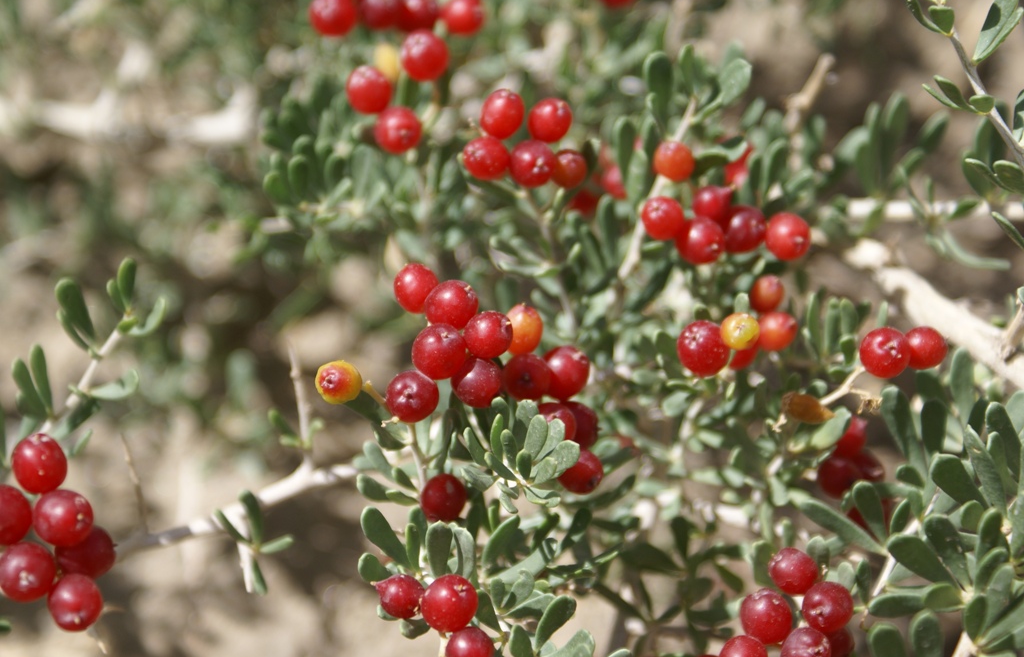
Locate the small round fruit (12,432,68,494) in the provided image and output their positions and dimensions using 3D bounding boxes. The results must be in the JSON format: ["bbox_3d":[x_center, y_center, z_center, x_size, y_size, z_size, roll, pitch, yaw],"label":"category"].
[{"bbox_3d":[-0.087,0.025,0.550,0.010,0.011,0.011,0,40,0],"label":"small round fruit"}]

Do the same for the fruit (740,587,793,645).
[{"bbox_3d":[0.048,0.055,0.568,0.010,0.011,0.010,0,37,0],"label":"fruit"}]

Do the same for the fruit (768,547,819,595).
[{"bbox_3d":[0.055,0.047,0.580,0.010,0.009,0.009,0,37,0],"label":"fruit"}]

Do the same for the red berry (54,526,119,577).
[{"bbox_3d":[-0.080,0.041,0.558,0.011,0.010,0.011,0,40,0],"label":"red berry"}]

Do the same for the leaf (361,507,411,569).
[{"bbox_3d":[-0.023,0.039,0.557,0.005,0.014,0.002,-43,15,-25],"label":"leaf"}]

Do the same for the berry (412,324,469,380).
[{"bbox_3d":[-0.013,0.004,0.527,0.010,0.010,0.010,0,35,0],"label":"berry"}]

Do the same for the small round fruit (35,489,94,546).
[{"bbox_3d":[-0.077,0.033,0.515,0.010,0.010,0.010,0,35,0],"label":"small round fruit"}]

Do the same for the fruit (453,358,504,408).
[{"bbox_3d":[-0.006,0.010,0.563,0.009,0.010,0.010,0,37,0],"label":"fruit"}]

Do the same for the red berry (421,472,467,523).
[{"bbox_3d":[-0.012,0.030,0.535,0.008,0.009,0.008,0,35,0],"label":"red berry"}]

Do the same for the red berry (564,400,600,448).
[{"bbox_3d":[0.013,0.020,0.610,0.009,0.010,0.010,0,40,0],"label":"red berry"}]

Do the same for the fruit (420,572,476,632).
[{"bbox_3d":[-0.011,0.050,0.547,0.010,0.011,0.011,0,37,0],"label":"fruit"}]

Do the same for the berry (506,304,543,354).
[{"bbox_3d":[0.002,0.000,0.610,0.008,0.010,0.008,0,40,0],"label":"berry"}]

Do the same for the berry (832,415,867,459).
[{"bbox_3d":[0.062,0.020,0.550,0.008,0.008,0.008,0,35,0],"label":"berry"}]

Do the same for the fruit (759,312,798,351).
[{"bbox_3d":[0.053,0.001,0.600,0.008,0.008,0.008,0,37,0],"label":"fruit"}]

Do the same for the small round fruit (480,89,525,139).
[{"bbox_3d":[-0.002,-0.040,0.557,0.008,0.009,0.009,0,35,0],"label":"small round fruit"}]

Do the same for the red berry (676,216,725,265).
[{"bbox_3d":[0.040,-0.019,0.640,0.010,0.010,0.010,0,40,0],"label":"red berry"}]

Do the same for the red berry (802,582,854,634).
[{"bbox_3d":[0.063,0.056,0.595,0.010,0.010,0.010,0,40,0],"label":"red berry"}]

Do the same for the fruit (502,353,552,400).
[{"bbox_3d":[0.003,0.009,0.538,0.009,0.008,0.009,0,35,0],"label":"fruit"}]

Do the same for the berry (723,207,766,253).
[{"bbox_3d":[0.050,-0.021,0.645,0.010,0.010,0.010,0,40,0],"label":"berry"}]

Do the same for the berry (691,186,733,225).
[{"bbox_3d":[0.043,-0.027,0.650,0.009,0.009,0.009,0,40,0],"label":"berry"}]

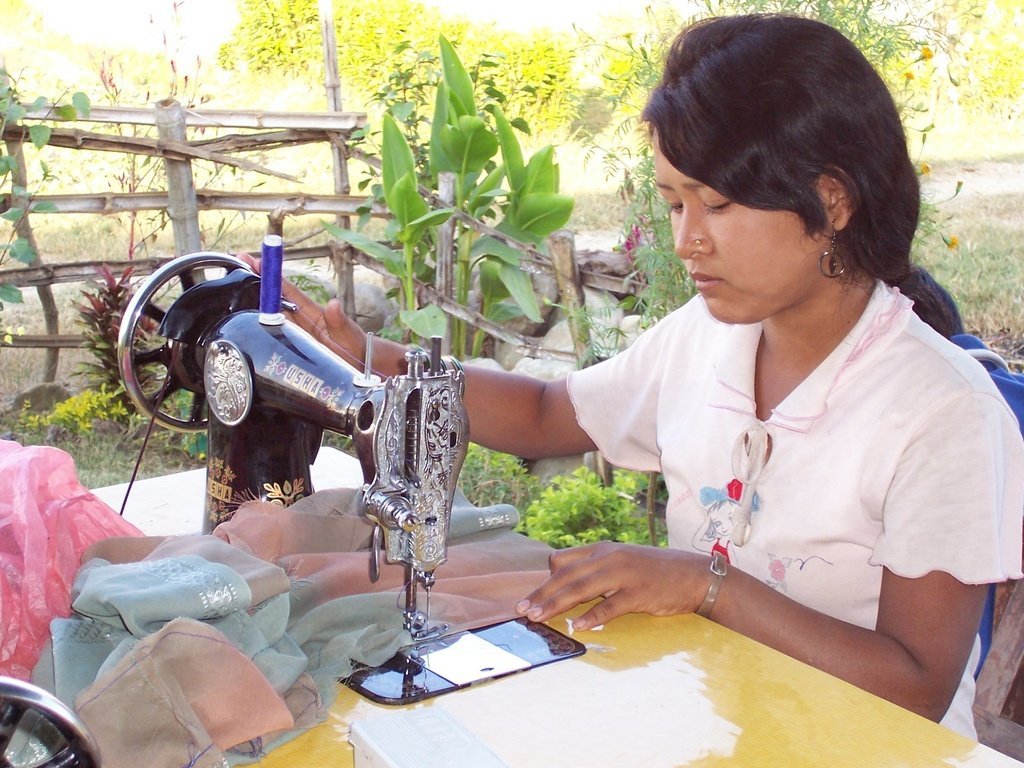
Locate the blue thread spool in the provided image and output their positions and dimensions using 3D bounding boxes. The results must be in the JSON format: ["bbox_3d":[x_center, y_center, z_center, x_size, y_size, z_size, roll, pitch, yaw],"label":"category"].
[{"bbox_3d":[-0.183,-0.080,1.850,0.019,0.067,0.019,1,16,0],"label":"blue thread spool"}]

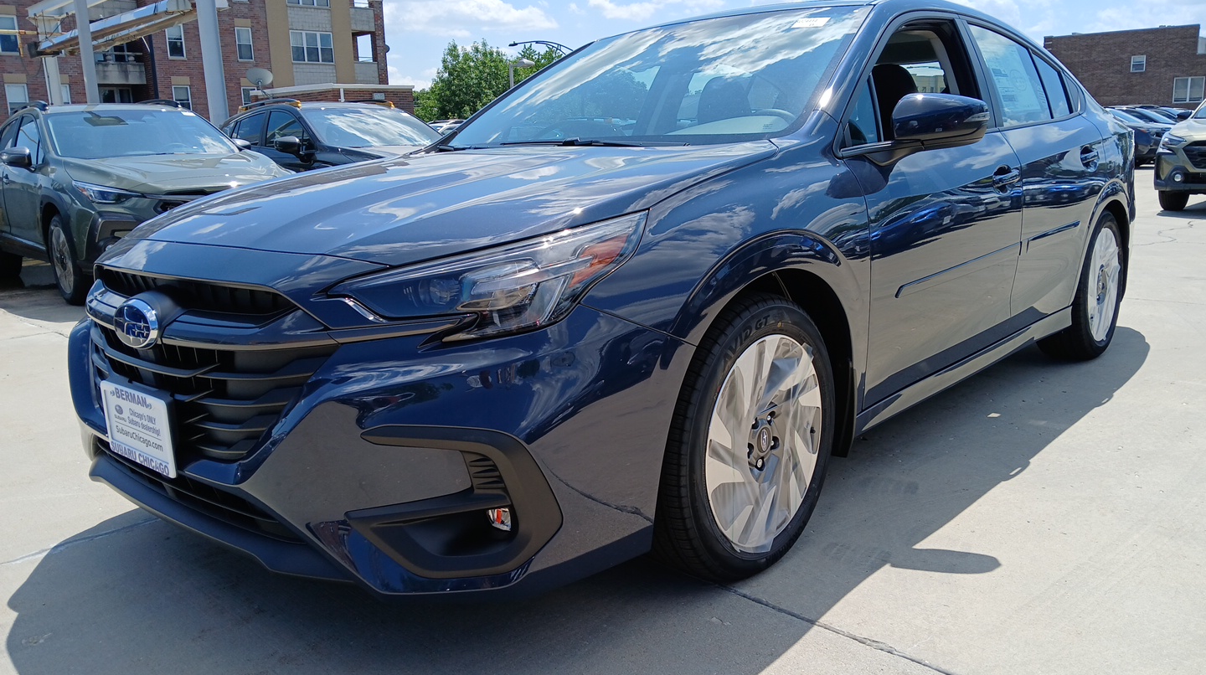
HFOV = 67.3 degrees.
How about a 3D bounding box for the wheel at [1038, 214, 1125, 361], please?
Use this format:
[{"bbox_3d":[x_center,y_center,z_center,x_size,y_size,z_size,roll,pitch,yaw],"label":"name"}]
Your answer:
[{"bbox_3d":[2.137,-0.243,4.063,0.225,0.680,0.680,8,15,41],"label":"wheel"}]

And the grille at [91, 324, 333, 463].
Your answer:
[{"bbox_3d":[-0.907,0.107,1.927,1.080,0.270,0.150,6,14,42],"label":"grille"}]

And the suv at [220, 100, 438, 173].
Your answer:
[{"bbox_3d":[-2.841,-1.837,10.097,1.850,1.630,4.480,-12,15,-40],"label":"suv"}]

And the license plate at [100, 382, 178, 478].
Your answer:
[{"bbox_3d":[-0.963,0.188,1.875,0.315,0.158,0.020,6,14,42],"label":"license plate"}]

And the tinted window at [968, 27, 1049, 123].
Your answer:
[{"bbox_3d":[1.528,-0.956,3.353,0.055,0.380,0.590,-24,-7,43],"label":"tinted window"}]

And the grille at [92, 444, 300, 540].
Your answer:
[{"bbox_3d":[-0.904,0.288,1.924,0.910,0.115,0.120,8,15,41],"label":"grille"}]

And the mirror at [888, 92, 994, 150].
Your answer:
[{"bbox_3d":[0.879,-0.571,2.386,0.230,0.150,0.140,8,15,41],"label":"mirror"}]

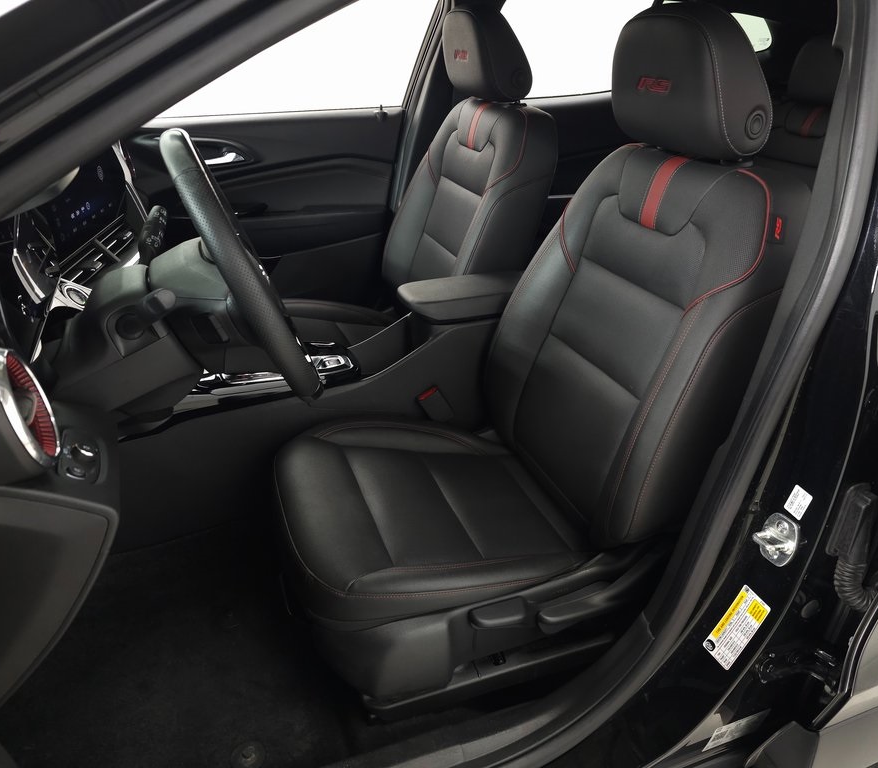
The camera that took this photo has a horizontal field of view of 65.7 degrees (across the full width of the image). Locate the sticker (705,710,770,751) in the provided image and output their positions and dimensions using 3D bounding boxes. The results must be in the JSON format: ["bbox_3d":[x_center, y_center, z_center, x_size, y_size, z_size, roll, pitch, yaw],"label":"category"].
[{"bbox_3d":[0.414,0.477,0.941,0.100,0.045,0.004,-10,31,-18],"label":"sticker"}]

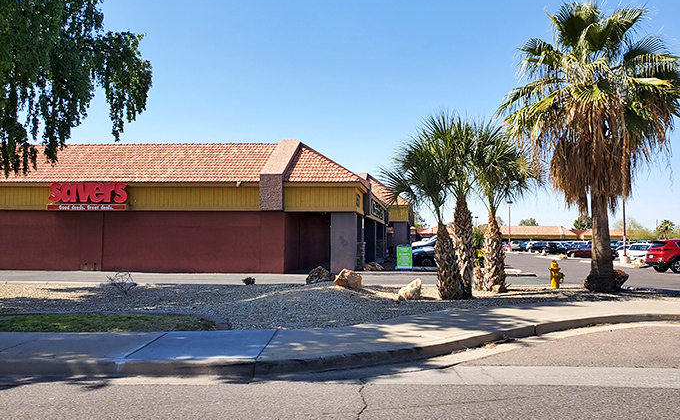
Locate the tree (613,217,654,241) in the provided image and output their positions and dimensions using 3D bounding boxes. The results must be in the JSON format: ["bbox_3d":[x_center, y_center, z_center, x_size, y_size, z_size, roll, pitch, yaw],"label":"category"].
[{"bbox_3d":[63.217,5.169,110.000,8.000,7.200,7.500,0,-3,0],"label":"tree"}]

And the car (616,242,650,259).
[{"bbox_3d":[22.753,3.290,40.000,1.800,1.470,4.500,0,-3,9],"label":"car"}]

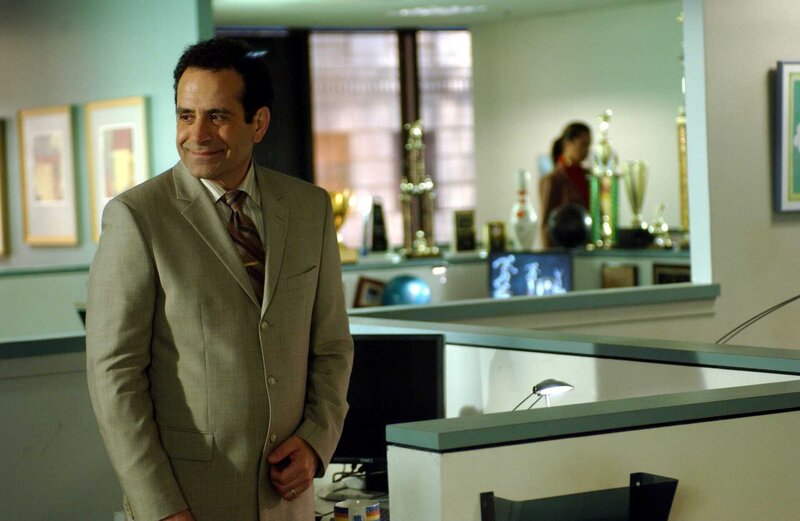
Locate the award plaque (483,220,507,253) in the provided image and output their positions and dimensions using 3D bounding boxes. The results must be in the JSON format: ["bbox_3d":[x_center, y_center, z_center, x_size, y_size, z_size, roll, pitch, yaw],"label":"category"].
[{"bbox_3d":[0.442,-0.112,10.900,0.095,0.148,0.045,-4,3,-27],"label":"award plaque"}]

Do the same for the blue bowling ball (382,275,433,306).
[{"bbox_3d":[0.031,0.174,10.300,0.217,0.217,0.217,-2,3,0],"label":"blue bowling ball"}]

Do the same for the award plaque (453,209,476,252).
[{"bbox_3d":[0.309,-0.141,11.050,0.105,0.192,0.030,-4,3,-27],"label":"award plaque"}]

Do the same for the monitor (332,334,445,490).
[{"bbox_3d":[-0.056,0.370,5.703,0.392,0.387,0.180,-1,3,21],"label":"monitor"}]

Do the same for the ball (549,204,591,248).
[{"bbox_3d":[0.817,-0.164,11.150,0.217,0.217,0.217,-2,2,0],"label":"ball"}]

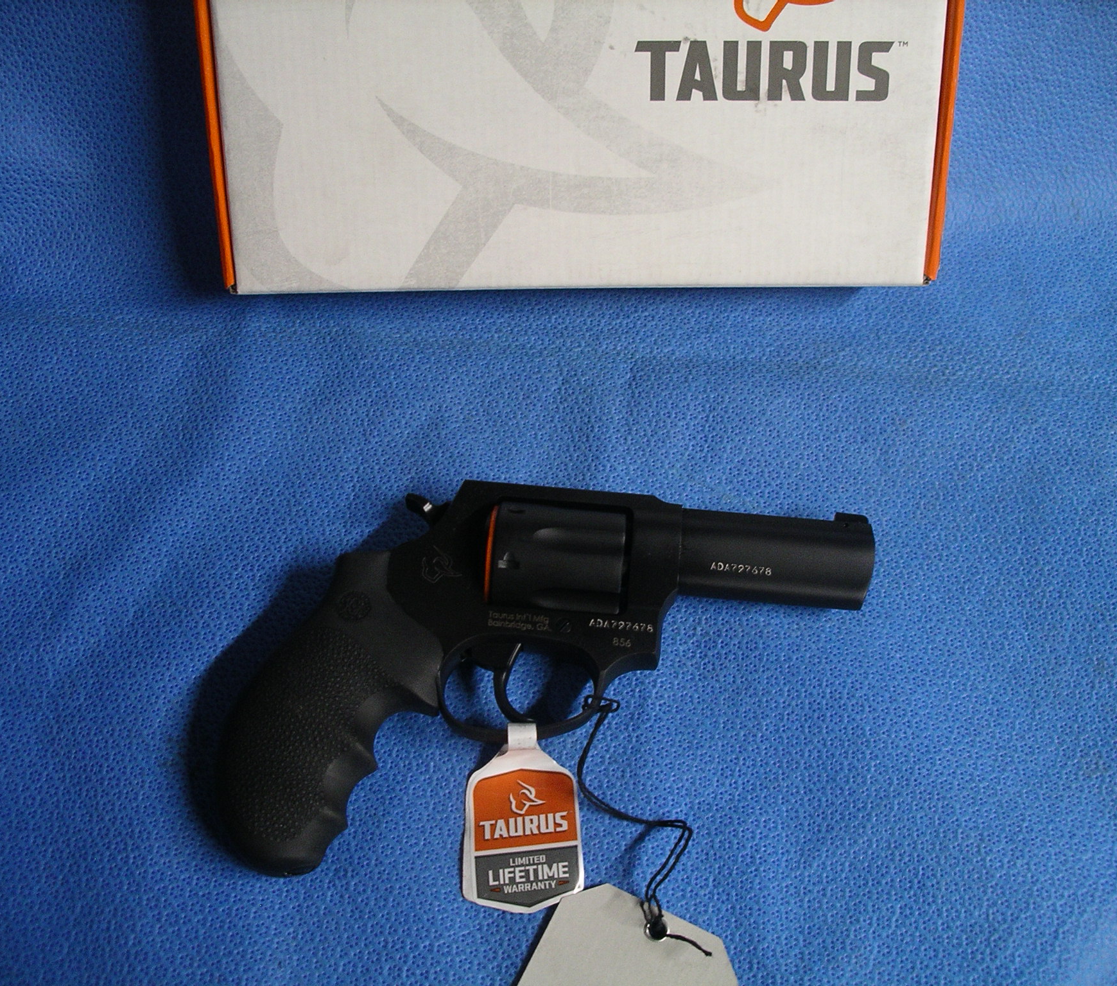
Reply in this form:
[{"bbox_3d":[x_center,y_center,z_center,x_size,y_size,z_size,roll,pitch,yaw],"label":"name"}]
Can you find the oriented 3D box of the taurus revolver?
[{"bbox_3d":[0.000,0.058,0.421,0.187,0.036,0.127,5,62,3],"label":"taurus revolver"}]

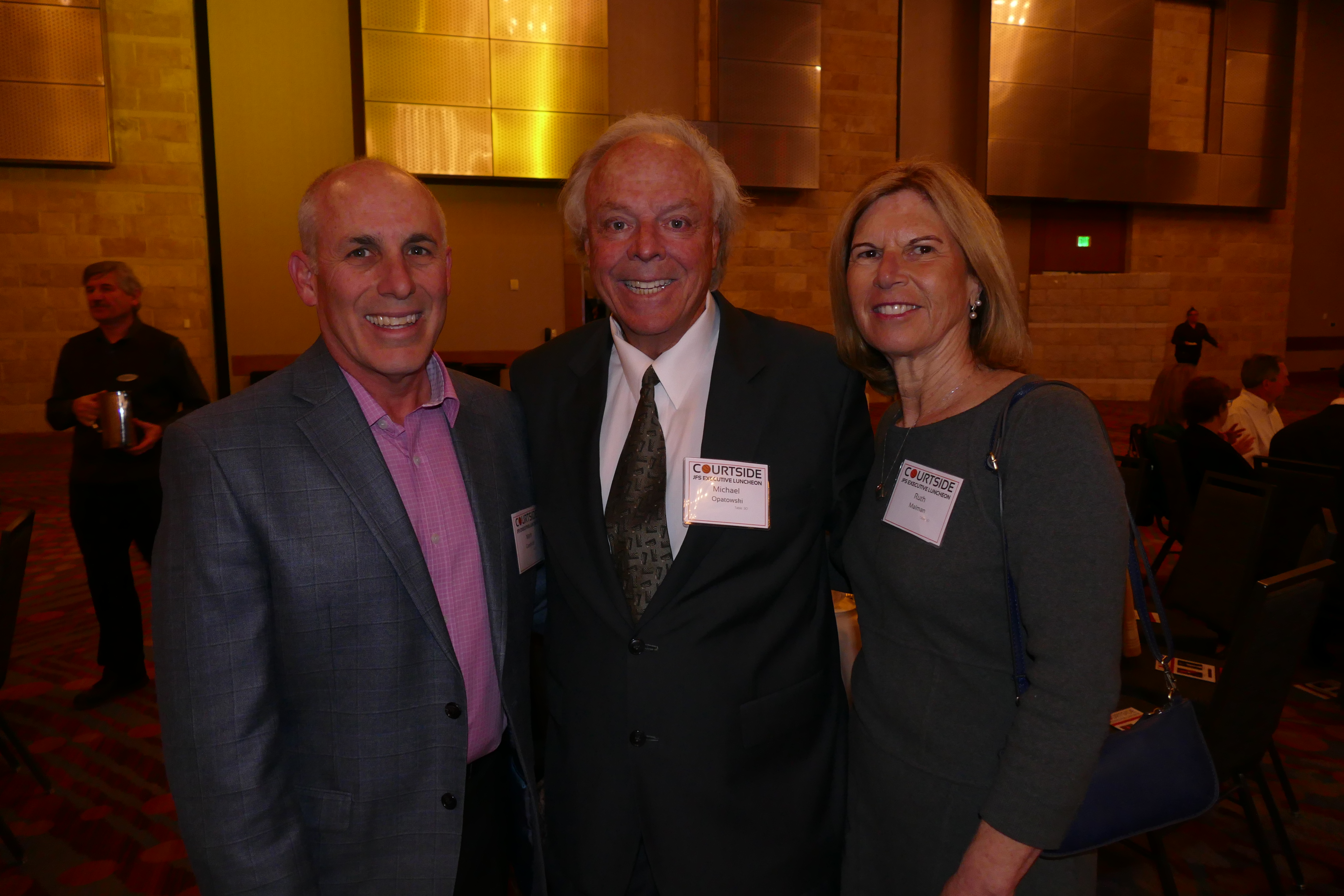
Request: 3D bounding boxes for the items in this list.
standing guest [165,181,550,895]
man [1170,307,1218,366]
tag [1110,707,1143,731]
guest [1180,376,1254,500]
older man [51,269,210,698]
[{"bbox_3d":[-0.374,0.480,1.234,0.380,1.666,0.530,5,8,42],"label":"standing guest"},{"bbox_3d":[6.782,-0.920,12.198,0.580,1.800,0.400,1,6,12],"label":"man"},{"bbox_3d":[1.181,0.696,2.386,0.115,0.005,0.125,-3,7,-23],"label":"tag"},{"bbox_3d":[2.890,0.256,4.767,0.750,1.252,0.500,-1,6,0],"label":"guest"},{"bbox_3d":[-2.231,0.140,3.808,0.570,1.786,0.430,-1,6,-7],"label":"older man"}]

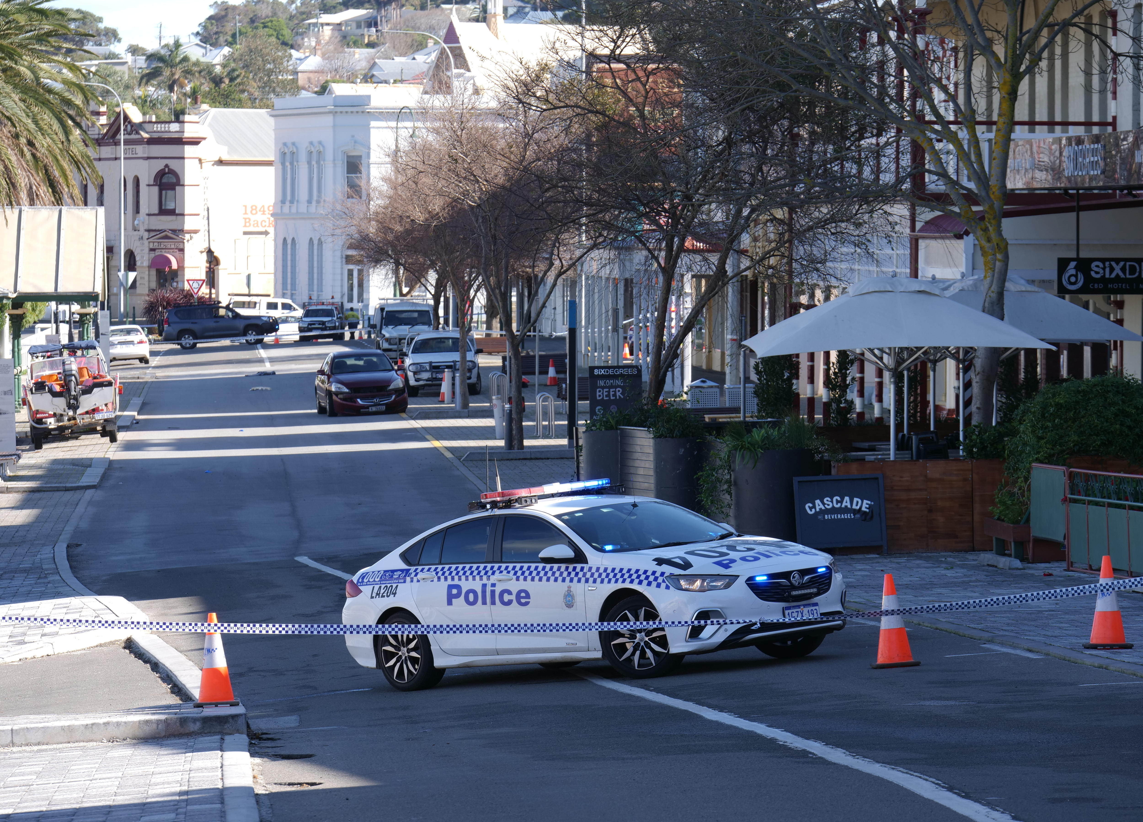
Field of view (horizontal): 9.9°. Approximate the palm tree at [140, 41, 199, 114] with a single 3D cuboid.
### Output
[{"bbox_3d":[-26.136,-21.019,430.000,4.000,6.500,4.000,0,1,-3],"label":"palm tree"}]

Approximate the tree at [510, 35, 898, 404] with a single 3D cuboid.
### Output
[{"bbox_3d":[1.722,-2.038,90.000,5.200,6.300,5.000,0,1,-3],"label":"tree"}]

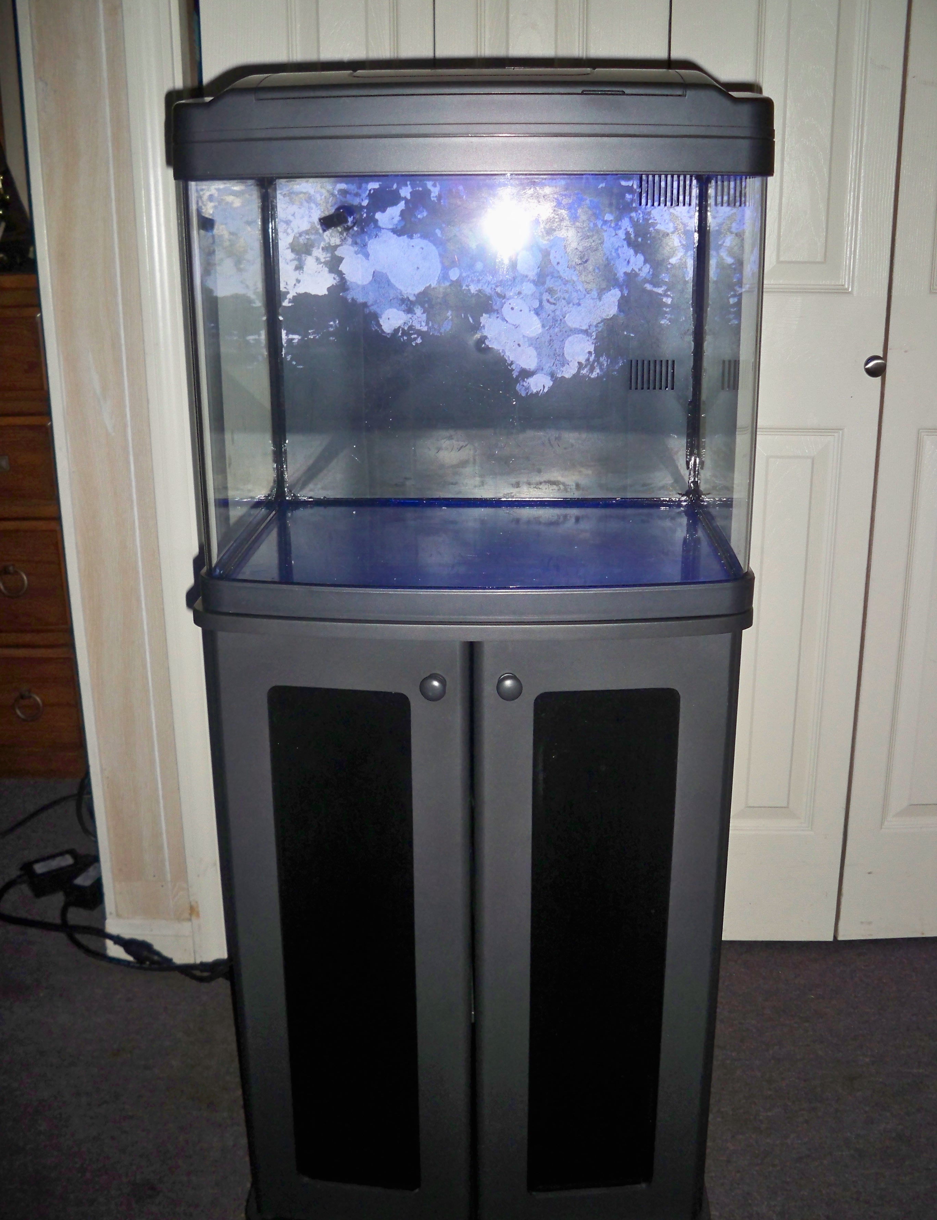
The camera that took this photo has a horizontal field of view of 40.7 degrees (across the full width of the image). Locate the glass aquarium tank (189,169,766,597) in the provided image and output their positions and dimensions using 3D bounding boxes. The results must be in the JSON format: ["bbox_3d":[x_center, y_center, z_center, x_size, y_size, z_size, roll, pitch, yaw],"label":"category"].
[{"bbox_3d":[0.011,-0.262,1.334,0.518,0.364,0.440,0,16,3],"label":"glass aquarium tank"}]

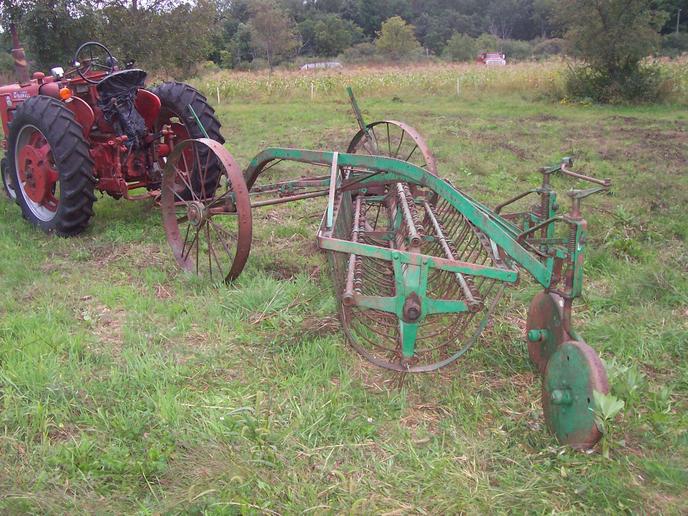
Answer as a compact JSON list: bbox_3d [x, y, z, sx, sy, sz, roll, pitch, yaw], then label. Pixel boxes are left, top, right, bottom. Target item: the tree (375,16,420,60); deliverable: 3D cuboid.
[{"bbox_3d":[6.184,-24.966,85.000,5.400,6.200,5.400,1,16,4],"label":"tree"}]

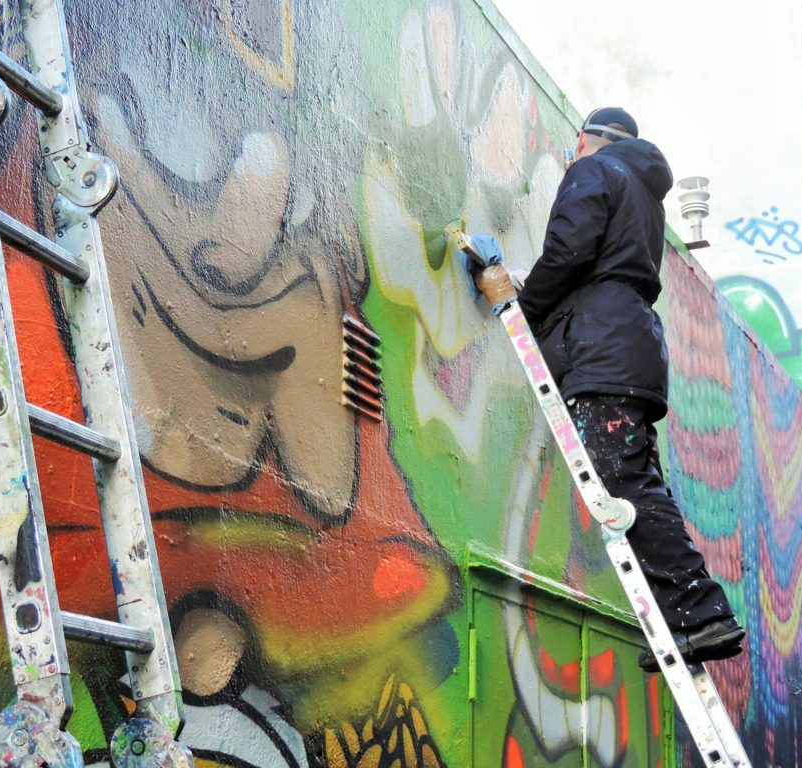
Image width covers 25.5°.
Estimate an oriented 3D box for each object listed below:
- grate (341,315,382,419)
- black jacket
[{"bbox_3d":[-0.100,-0.041,4.645,0.028,0.240,0.220,-6,-15,22],"label":"grate"},{"bbox_3d":[0.600,-0.303,5.275,0.500,0.860,0.550,-11,-18,37],"label":"black jacket"}]

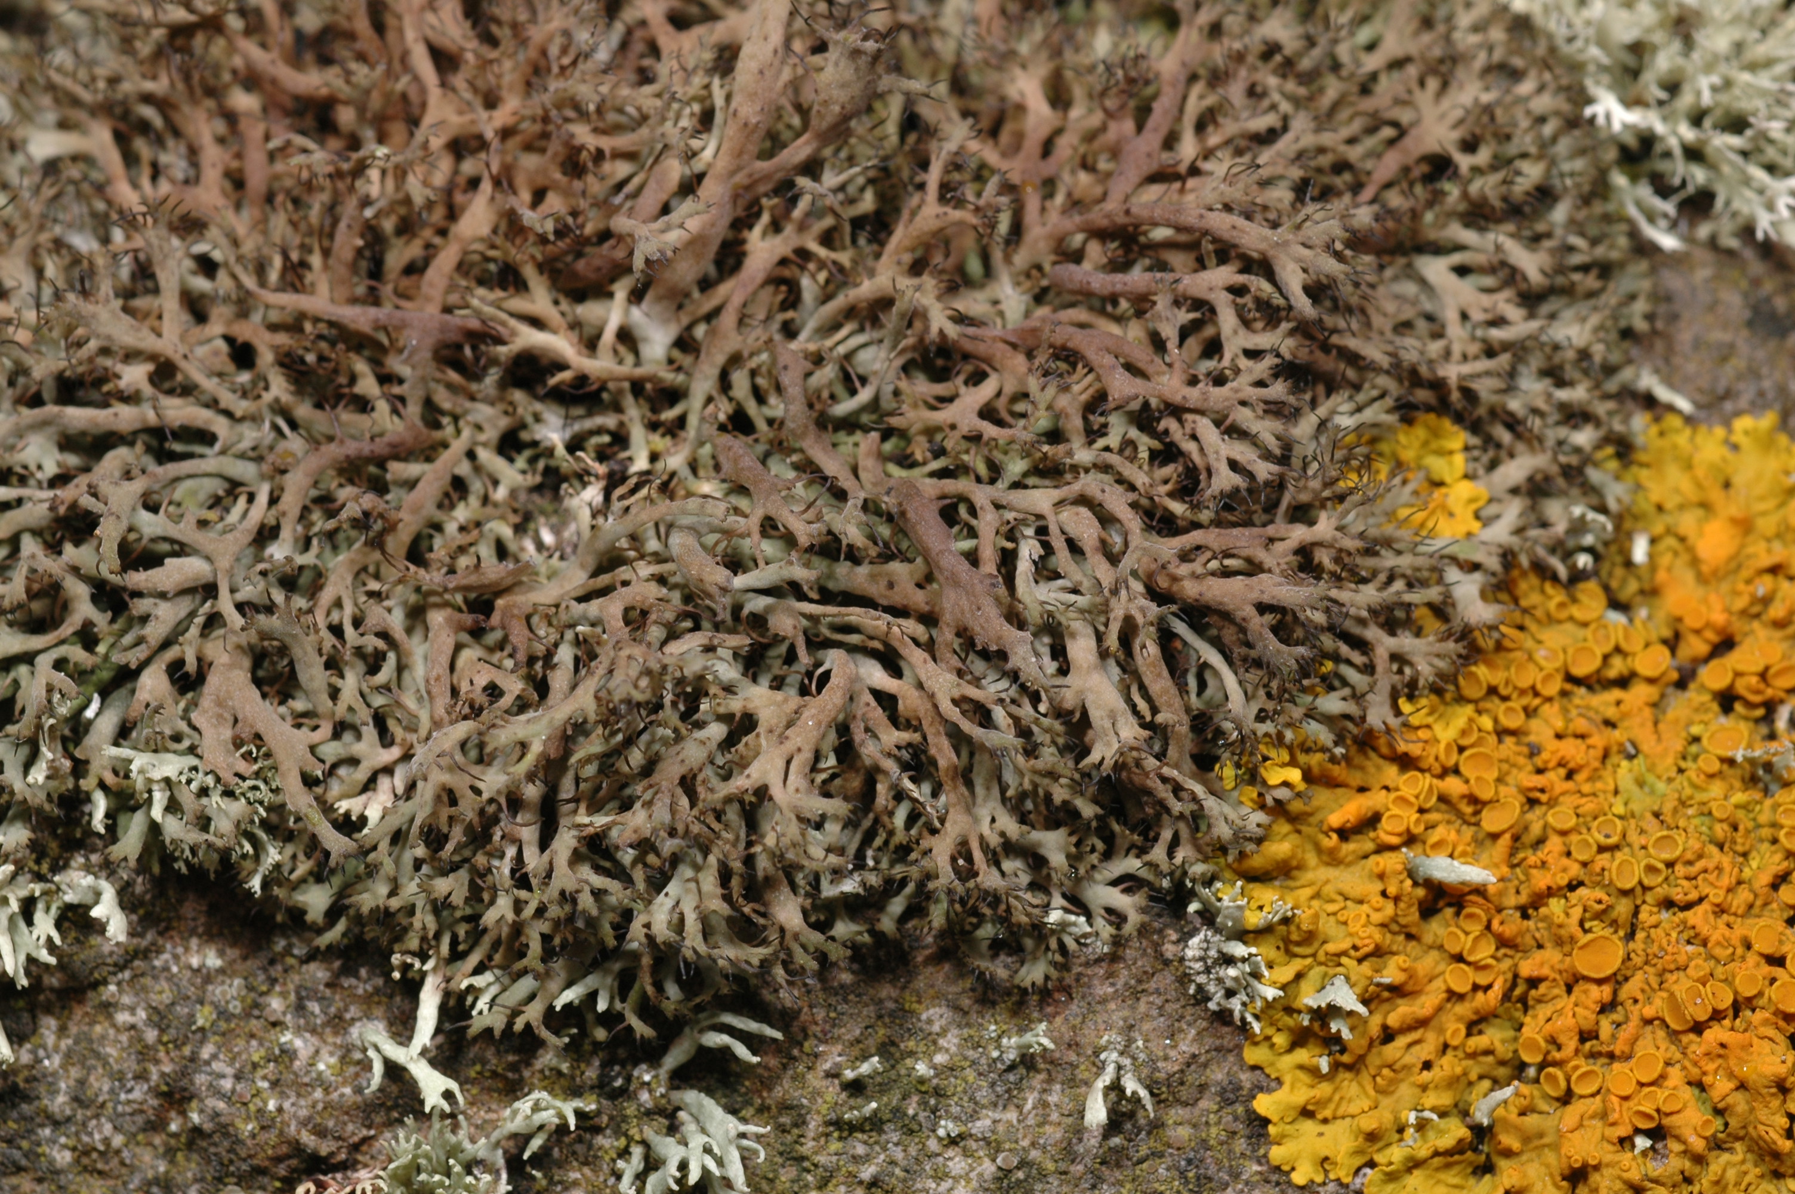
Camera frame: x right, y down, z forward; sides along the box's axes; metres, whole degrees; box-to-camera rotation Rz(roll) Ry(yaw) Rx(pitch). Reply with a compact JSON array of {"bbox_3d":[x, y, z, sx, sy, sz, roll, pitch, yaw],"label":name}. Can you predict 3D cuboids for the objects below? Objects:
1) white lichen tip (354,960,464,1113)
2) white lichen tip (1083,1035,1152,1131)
[{"bbox_3d":[-0.026,0.023,0.238,0.006,0.007,0.004,0,40,0],"label":"white lichen tip"},{"bbox_3d":[0.012,0.026,0.240,0.004,0.004,0.003,0,40,0],"label":"white lichen tip"}]

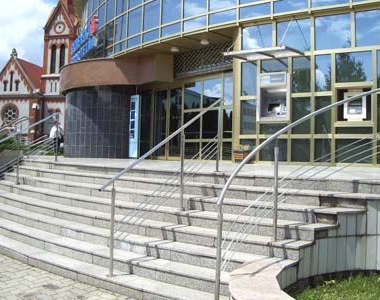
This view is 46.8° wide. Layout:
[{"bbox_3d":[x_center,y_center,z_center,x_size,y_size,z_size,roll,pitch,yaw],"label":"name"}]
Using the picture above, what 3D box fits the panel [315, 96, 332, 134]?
[{"bbox_3d":[2.701,-0.699,8.889,0.323,0.772,0.050,1,0,29],"label":"panel"}]

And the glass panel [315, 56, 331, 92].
[{"bbox_3d":[2.710,-1.549,8.898,0.312,0.743,0.050,1,0,29],"label":"glass panel"}]

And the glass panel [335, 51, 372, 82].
[{"bbox_3d":[3.217,-1.622,8.612,0.688,0.589,0.050,1,0,29],"label":"glass panel"}]

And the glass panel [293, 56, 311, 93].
[{"bbox_3d":[2.401,-1.622,9.430,0.379,0.793,0.050,1,0,29],"label":"glass panel"}]

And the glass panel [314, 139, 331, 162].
[{"bbox_3d":[2.694,0.017,8.881,0.331,0.483,0.050,1,0,29],"label":"glass panel"}]

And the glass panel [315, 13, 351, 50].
[{"bbox_3d":[2.975,-2.427,9.109,0.699,0.686,0.050,1,0,29],"label":"glass panel"}]

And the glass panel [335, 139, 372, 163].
[{"bbox_3d":[3.209,0.023,8.590,0.685,0.481,0.050,1,0,29],"label":"glass panel"}]

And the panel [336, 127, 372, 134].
[{"bbox_3d":[3.333,-0.396,8.907,0.710,0.144,0.050,1,0,29],"label":"panel"}]

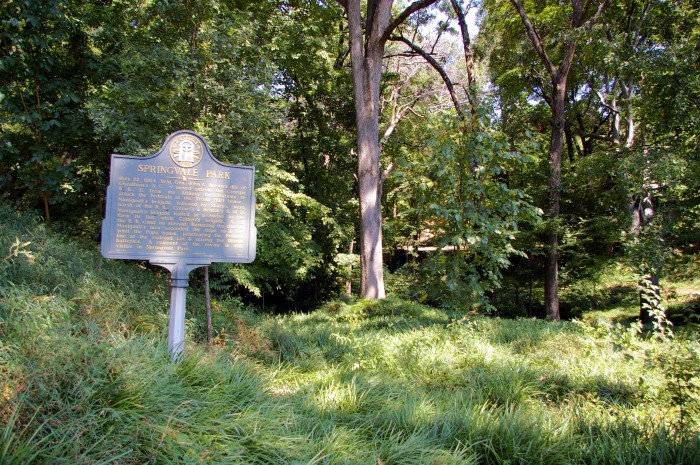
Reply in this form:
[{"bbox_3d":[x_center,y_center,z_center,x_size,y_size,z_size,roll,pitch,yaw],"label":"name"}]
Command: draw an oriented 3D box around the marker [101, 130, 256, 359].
[{"bbox_3d":[-1.222,0.133,3.816,1.067,1.745,0.115,3,0,-17],"label":"marker"}]

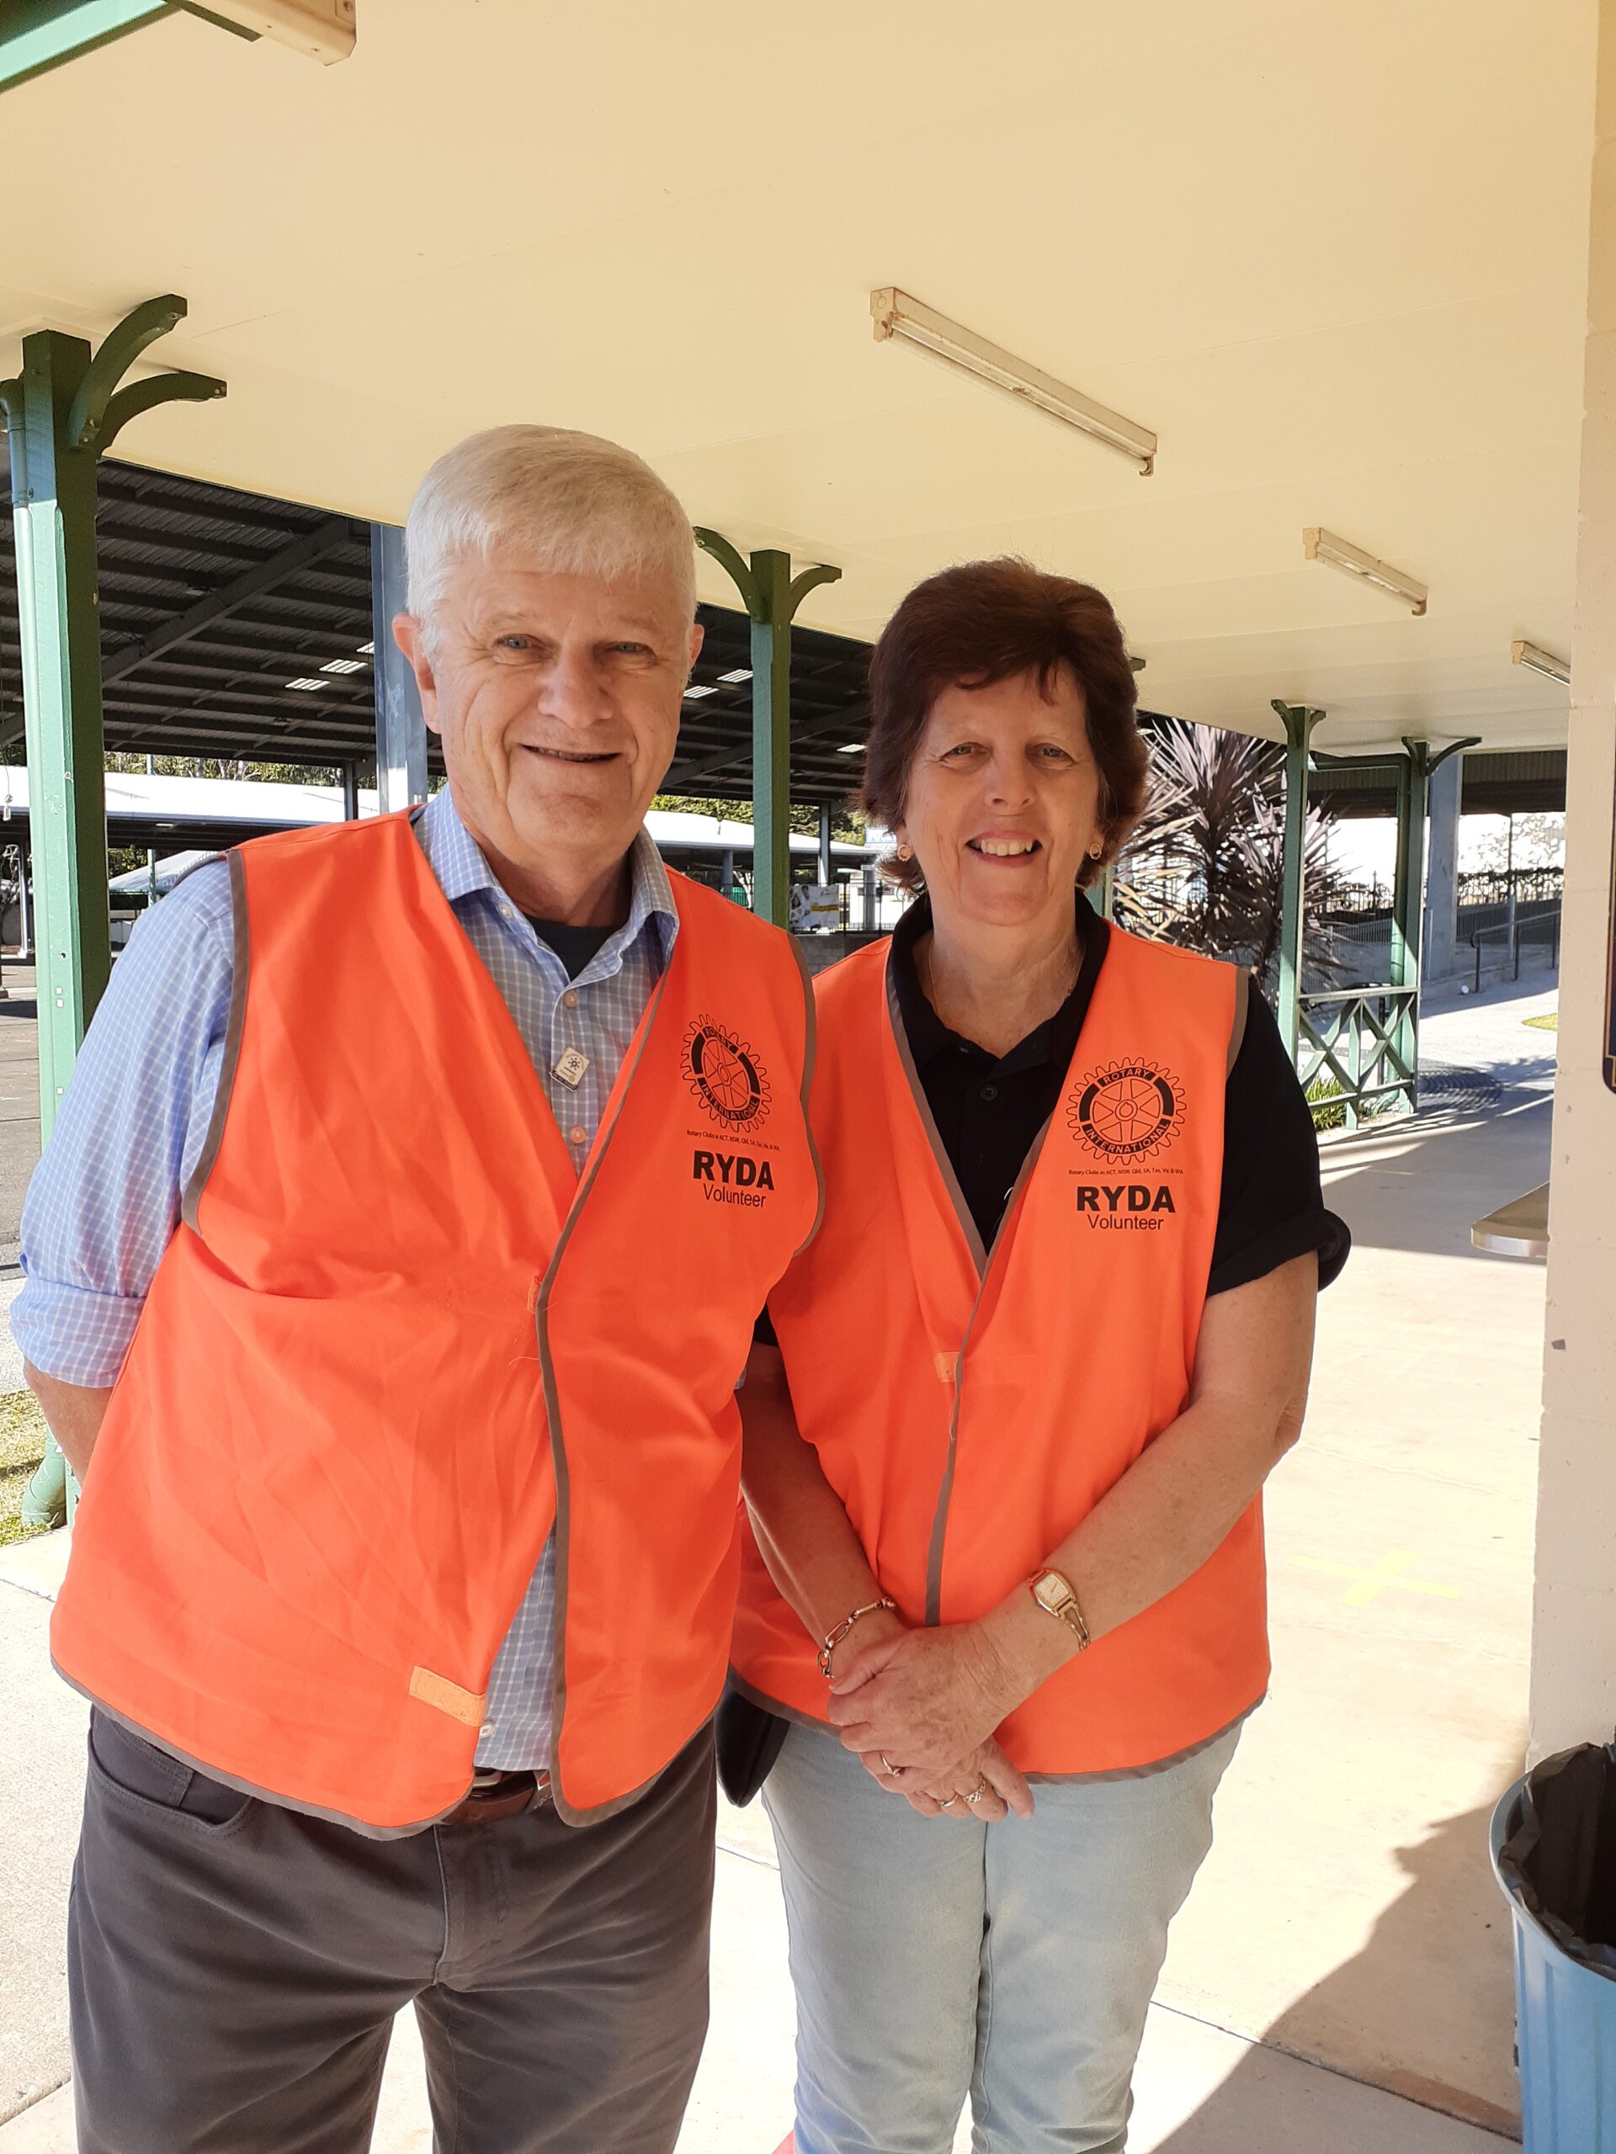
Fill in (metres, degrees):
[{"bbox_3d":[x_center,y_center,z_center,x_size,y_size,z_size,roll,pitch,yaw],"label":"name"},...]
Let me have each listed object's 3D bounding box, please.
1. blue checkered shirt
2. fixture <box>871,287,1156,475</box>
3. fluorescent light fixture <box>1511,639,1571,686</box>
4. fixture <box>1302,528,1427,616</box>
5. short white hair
[{"bbox_3d":[-0.250,0.122,1.170,0.560,0.640,0.330,-3,6,-28],"label":"blue checkered shirt"},{"bbox_3d":[0.518,-1.573,3.881,0.052,0.100,1.230,4,7,36],"label":"fixture"},{"bbox_3d":[3.587,-1.967,8.123,0.052,0.100,1.230,4,7,36],"label":"fluorescent light fixture"},{"bbox_3d":[1.981,-1.762,5.910,0.052,0.100,1.230,4,7,36],"label":"fixture"},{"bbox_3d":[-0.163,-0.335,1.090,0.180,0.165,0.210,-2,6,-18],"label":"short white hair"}]

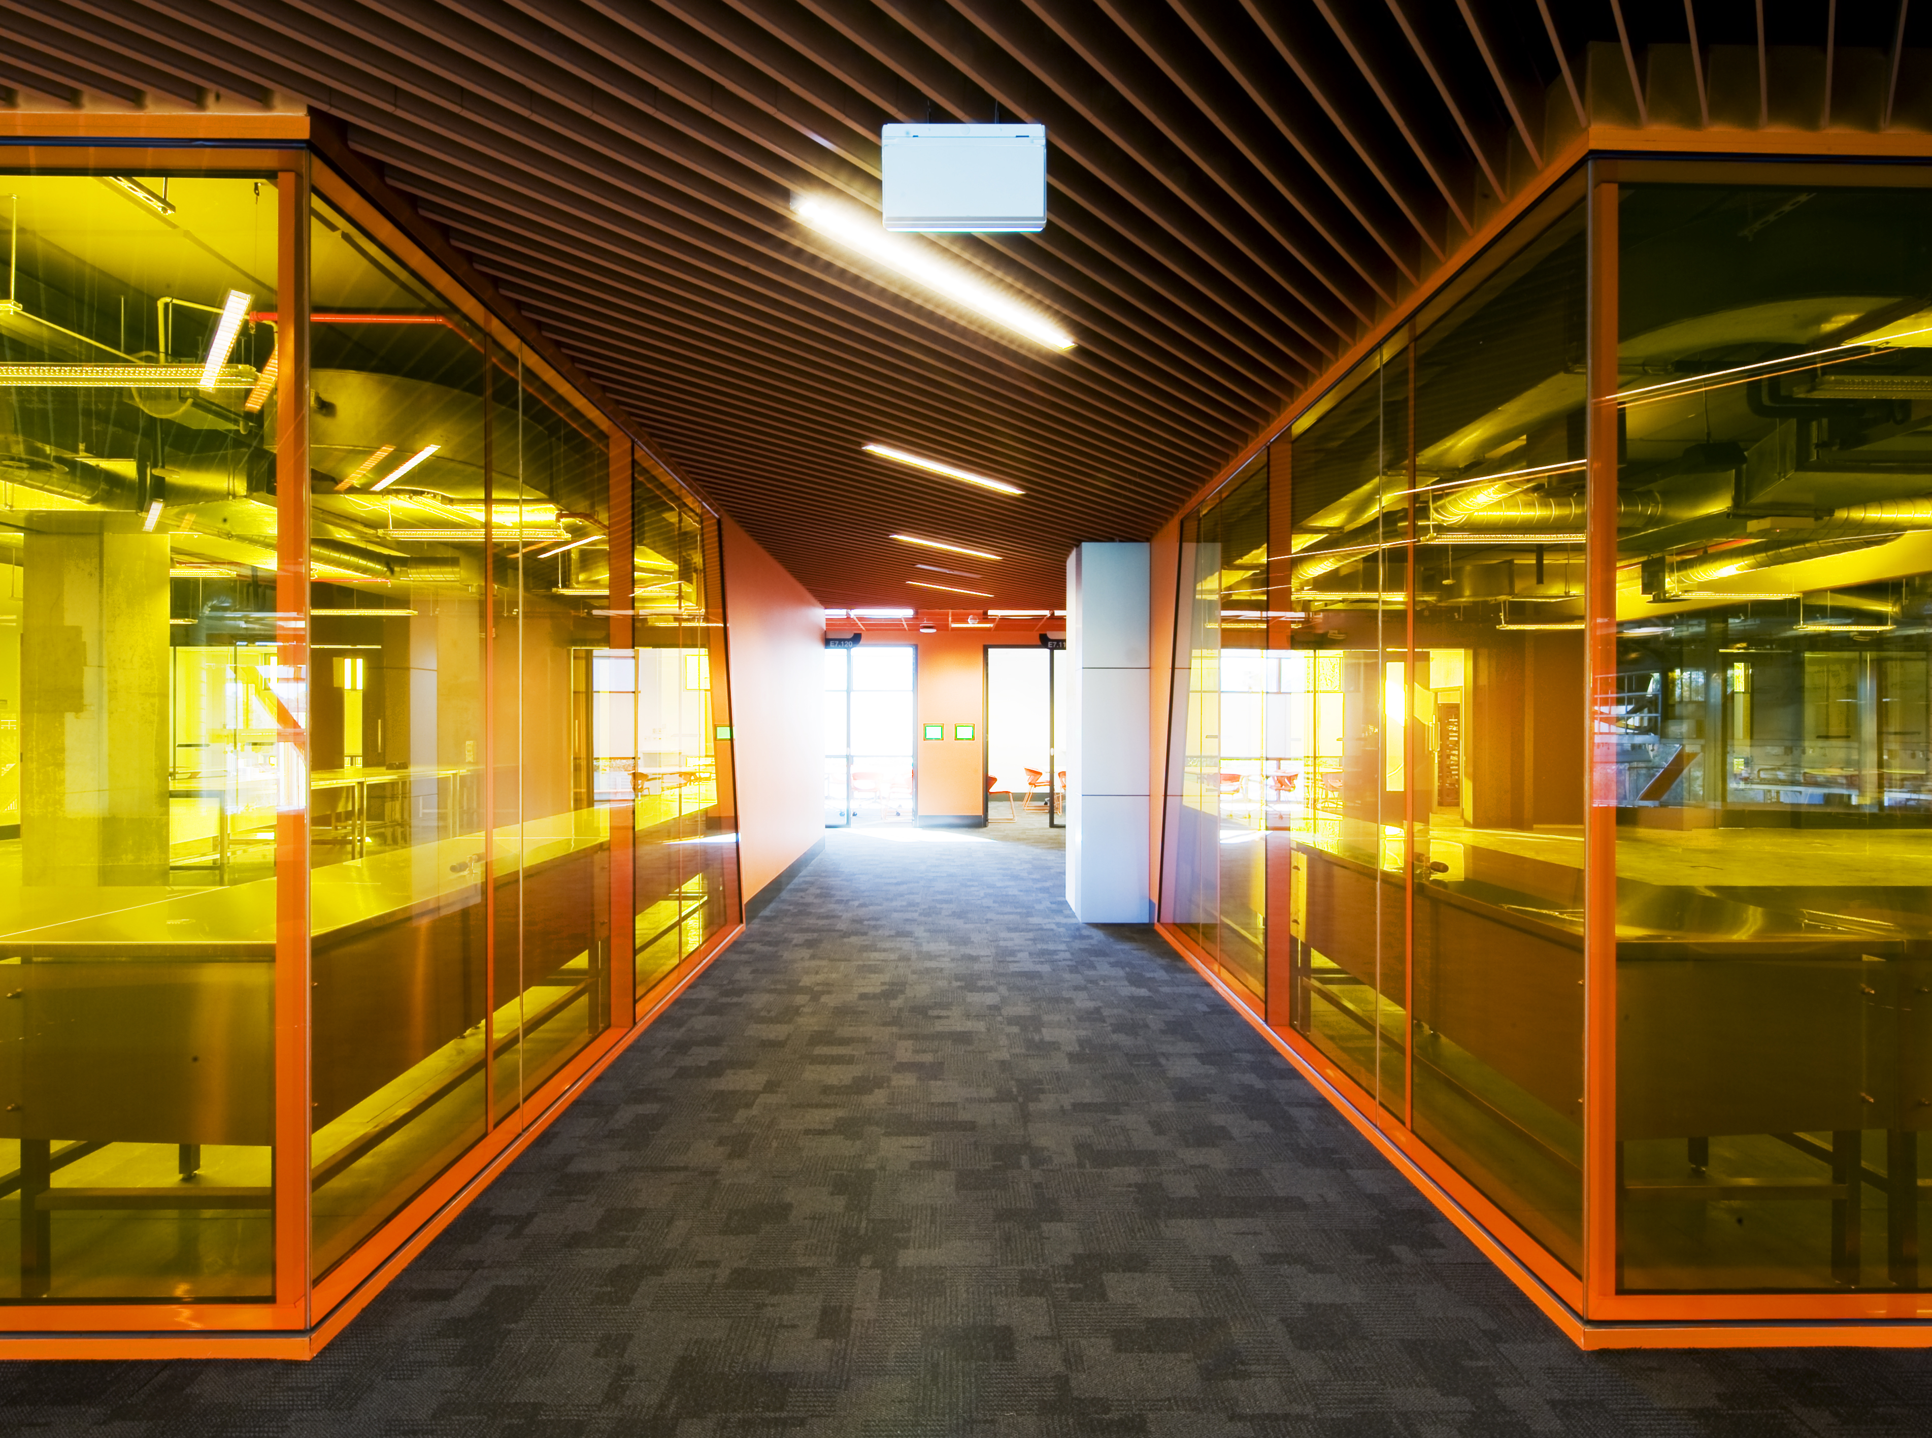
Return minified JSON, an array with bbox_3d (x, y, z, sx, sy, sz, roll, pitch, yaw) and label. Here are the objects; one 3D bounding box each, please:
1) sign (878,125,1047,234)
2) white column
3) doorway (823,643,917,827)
[{"bbox_3d":[-0.004,-1.149,1.790,0.343,0.203,0.050,0,0,-1],"label":"sign"},{"bbox_3d":[1.089,0.105,6.506,0.500,2.760,0.770,0,0,-1],"label":"white column"},{"bbox_3d":[-1.340,0.242,11.826,1.339,2.575,0.120,0,0,-1],"label":"doorway"}]

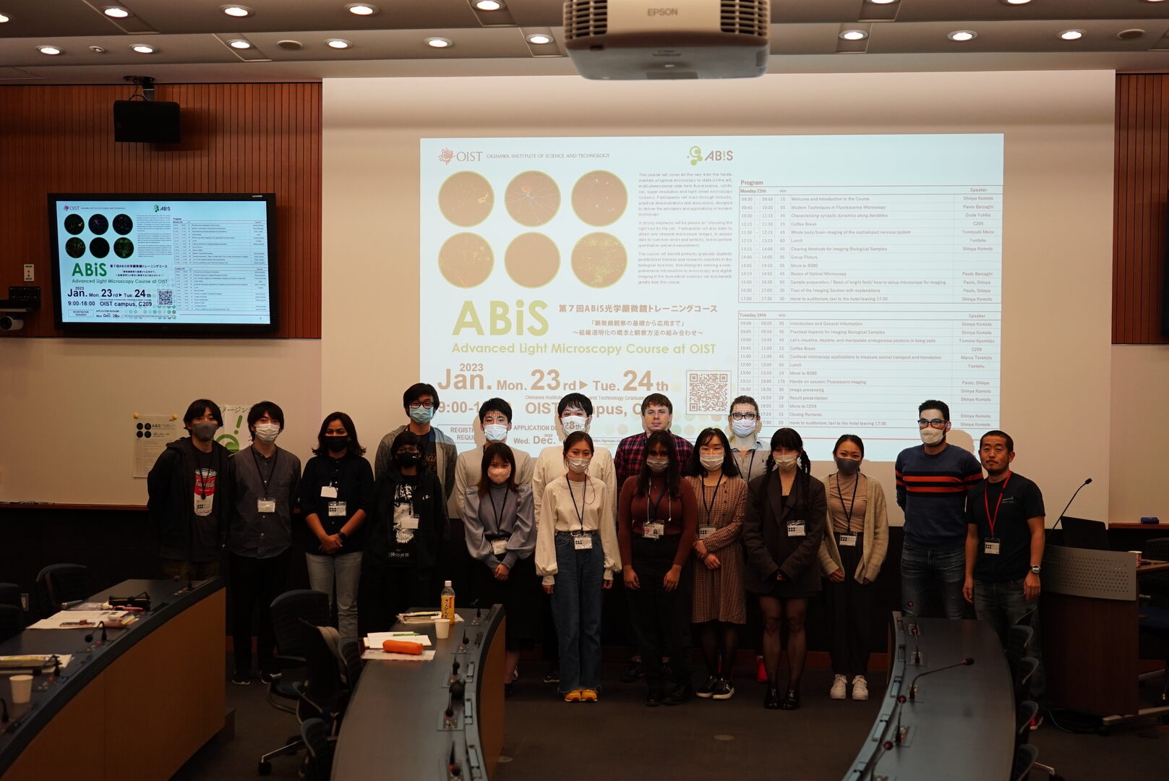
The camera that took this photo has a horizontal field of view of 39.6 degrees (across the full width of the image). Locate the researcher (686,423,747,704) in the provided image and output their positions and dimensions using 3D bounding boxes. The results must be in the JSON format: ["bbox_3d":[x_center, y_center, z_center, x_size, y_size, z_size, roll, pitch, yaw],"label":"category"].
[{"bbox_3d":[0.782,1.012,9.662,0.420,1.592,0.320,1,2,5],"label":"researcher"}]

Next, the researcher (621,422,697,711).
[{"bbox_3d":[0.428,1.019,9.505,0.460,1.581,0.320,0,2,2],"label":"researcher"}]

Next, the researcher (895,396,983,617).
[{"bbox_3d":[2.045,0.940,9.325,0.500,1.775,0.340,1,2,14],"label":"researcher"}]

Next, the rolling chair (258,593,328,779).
[{"bbox_3d":[-1.356,1.415,7.920,0.600,0.890,0.600,2,2,38],"label":"rolling chair"}]

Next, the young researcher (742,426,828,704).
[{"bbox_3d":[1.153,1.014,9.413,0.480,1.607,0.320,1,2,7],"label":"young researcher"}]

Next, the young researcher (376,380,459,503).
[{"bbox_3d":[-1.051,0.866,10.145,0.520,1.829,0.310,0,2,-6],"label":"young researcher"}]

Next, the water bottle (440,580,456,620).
[{"bbox_3d":[-0.683,1.052,8.150,0.069,0.206,0.069,0,1,0],"label":"water bottle"}]

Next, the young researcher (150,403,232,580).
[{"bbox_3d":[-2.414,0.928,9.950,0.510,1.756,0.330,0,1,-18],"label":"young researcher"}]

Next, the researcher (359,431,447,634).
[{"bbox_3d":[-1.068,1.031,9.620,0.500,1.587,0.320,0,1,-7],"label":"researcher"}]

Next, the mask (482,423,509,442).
[{"bbox_3d":[-0.546,0.259,9.970,0.150,0.110,0.090,0,2,-3],"label":"mask"}]

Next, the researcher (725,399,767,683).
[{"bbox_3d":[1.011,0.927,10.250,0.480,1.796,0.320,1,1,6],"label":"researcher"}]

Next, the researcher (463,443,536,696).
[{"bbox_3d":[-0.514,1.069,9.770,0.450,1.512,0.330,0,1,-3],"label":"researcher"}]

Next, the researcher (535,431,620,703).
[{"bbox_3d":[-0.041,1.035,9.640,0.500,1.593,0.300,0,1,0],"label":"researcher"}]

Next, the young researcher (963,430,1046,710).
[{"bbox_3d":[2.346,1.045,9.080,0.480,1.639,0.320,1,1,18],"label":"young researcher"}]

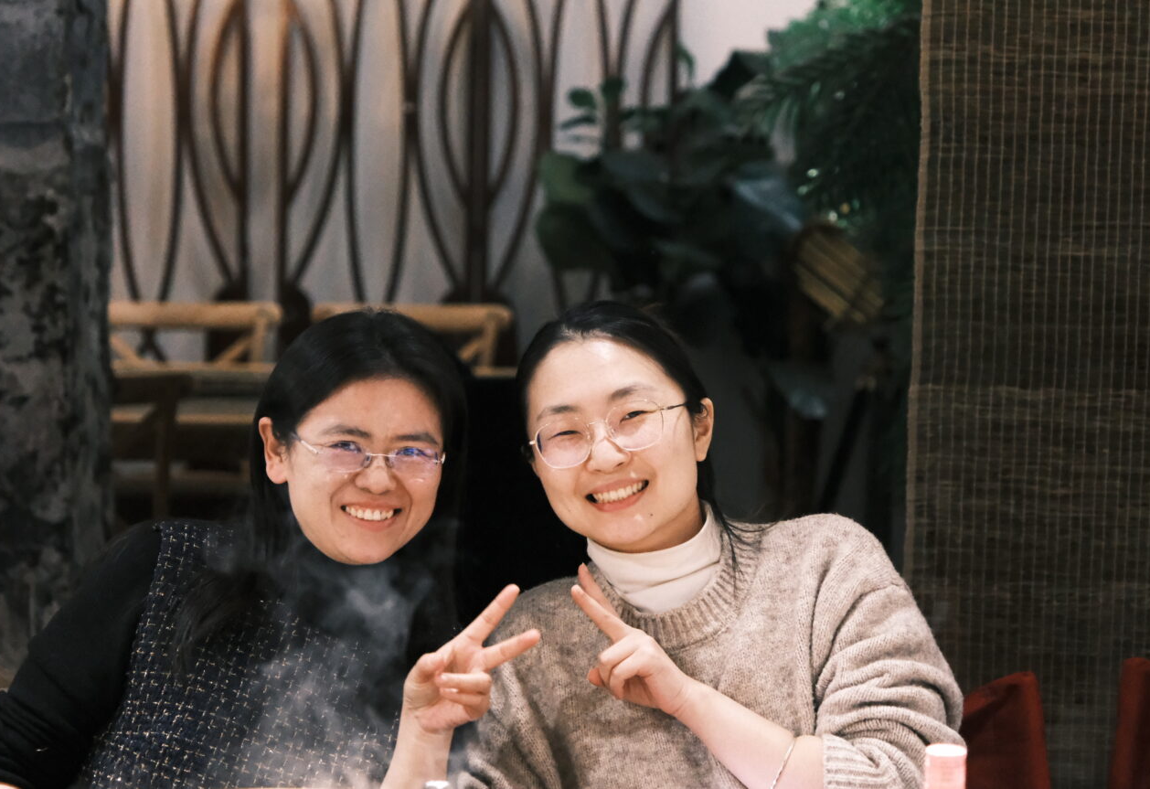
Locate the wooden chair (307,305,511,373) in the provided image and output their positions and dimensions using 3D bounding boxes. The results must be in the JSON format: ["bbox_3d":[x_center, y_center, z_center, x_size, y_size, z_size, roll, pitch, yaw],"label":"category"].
[{"bbox_3d":[-0.390,0.227,6.973,0.490,0.830,0.510,1,8,-2],"label":"wooden chair"}]

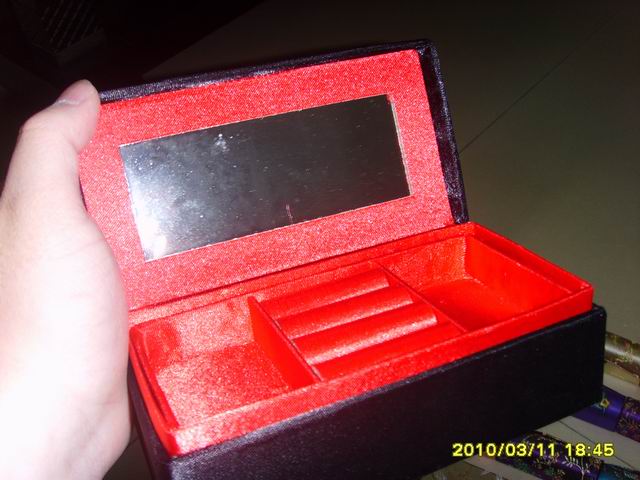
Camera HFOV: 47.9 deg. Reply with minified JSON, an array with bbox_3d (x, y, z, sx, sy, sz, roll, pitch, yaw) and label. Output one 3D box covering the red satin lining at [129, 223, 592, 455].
[{"bbox_3d":[0.013,0.034,0.260,0.147,0.024,0.073,-16,24,-18],"label":"red satin lining"}]

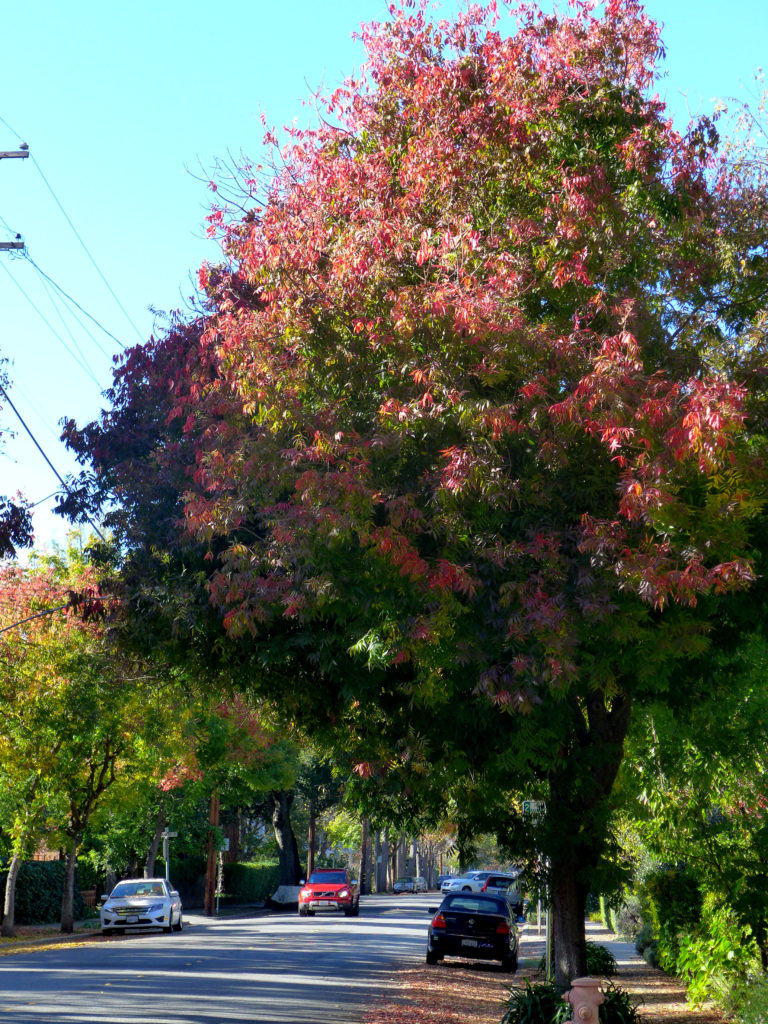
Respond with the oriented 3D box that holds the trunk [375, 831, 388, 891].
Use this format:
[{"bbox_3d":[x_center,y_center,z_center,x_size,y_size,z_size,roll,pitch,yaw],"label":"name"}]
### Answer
[{"bbox_3d":[-0.163,25.485,161.342,0.900,4.310,0.800,0,-9,5],"label":"trunk"}]

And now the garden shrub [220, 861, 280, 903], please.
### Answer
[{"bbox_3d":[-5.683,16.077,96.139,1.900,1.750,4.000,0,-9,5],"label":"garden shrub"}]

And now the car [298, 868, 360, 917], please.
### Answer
[{"bbox_3d":[-1.979,13.947,81.588,1.920,1.760,4.800,0,-9,4],"label":"car"}]

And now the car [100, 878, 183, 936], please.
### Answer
[{"bbox_3d":[-6.395,10.623,59.866,1.840,1.450,4.830,0,-9,1],"label":"car"}]

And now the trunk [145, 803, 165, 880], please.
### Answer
[{"bbox_3d":[-7.221,10.937,69.774,0.650,3.450,0.500,0,-9,5],"label":"trunk"}]

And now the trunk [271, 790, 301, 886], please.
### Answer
[{"bbox_3d":[-3.996,13.656,90.364,1.150,4.590,1.000,0,-9,5],"label":"trunk"}]

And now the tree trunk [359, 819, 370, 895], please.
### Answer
[{"bbox_3d":[-1.187,21.979,141.385,0.700,4.850,0.650,0,-9,5],"label":"tree trunk"}]

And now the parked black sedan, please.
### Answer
[{"bbox_3d":[1.763,8.114,43.193,1.700,1.420,4.100,0,-9,4],"label":"parked black sedan"}]

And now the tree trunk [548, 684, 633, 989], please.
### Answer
[{"bbox_3d":[3.020,4.811,32.745,1.150,4.350,0.900,0,-9,5],"label":"tree trunk"}]

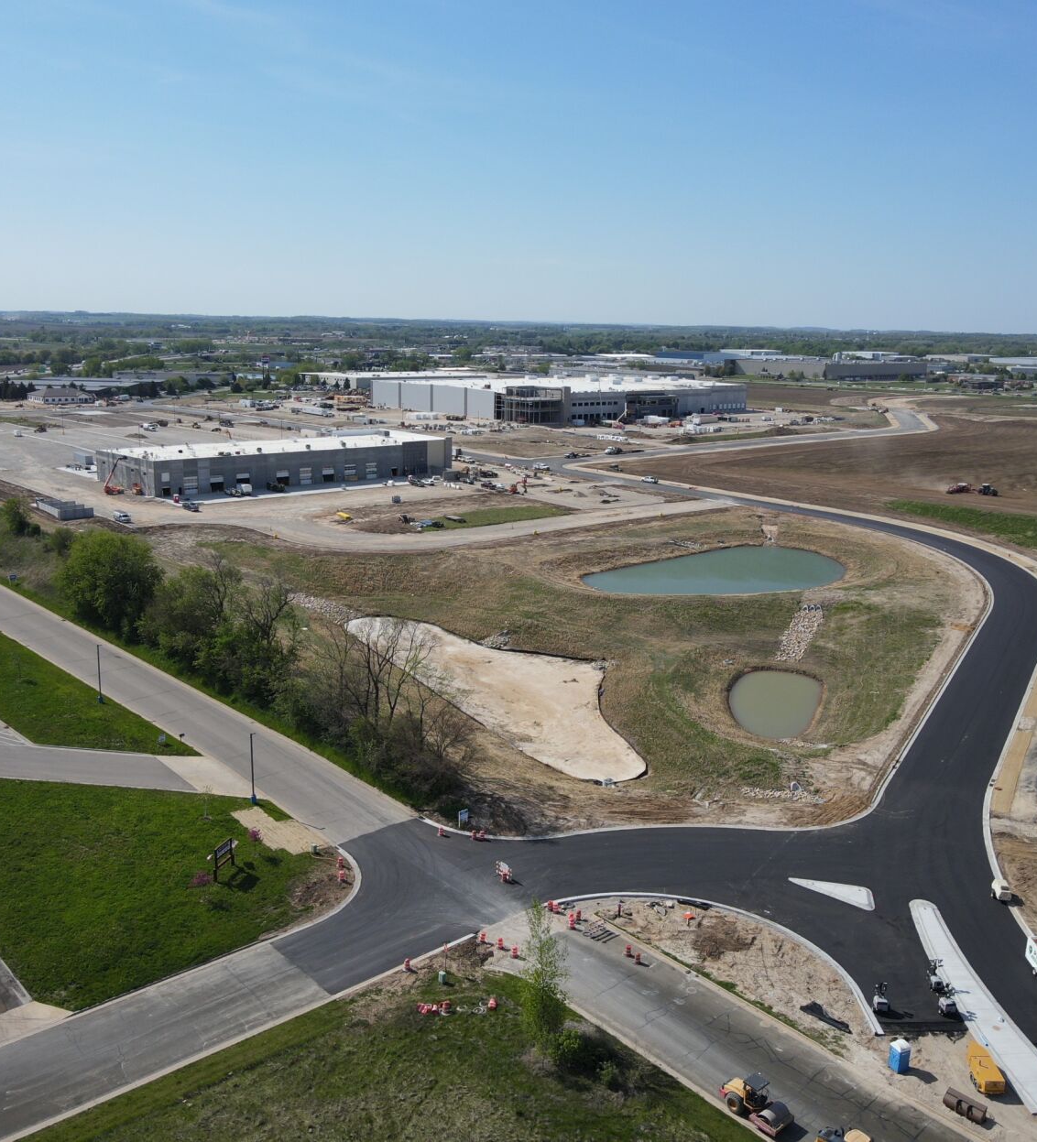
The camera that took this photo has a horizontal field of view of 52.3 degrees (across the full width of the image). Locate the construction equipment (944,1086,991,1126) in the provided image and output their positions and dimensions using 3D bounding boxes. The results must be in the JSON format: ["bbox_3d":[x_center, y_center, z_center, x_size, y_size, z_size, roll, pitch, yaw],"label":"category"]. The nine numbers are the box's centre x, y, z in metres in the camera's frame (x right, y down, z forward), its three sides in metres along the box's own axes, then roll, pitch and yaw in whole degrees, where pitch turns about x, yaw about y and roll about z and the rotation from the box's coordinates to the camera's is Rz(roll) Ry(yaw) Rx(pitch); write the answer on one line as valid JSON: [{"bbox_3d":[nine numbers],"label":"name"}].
[{"bbox_3d":[34.095,40.682,80.201,1.300,1.350,2.900,-10,17,-40],"label":"construction equipment"}]

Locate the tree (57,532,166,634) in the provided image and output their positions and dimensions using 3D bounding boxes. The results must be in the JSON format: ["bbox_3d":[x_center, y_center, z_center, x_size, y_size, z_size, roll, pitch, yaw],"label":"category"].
[{"bbox_3d":[-76.643,2.062,197.699,18.000,16.800,17.500,1,13,0],"label":"tree"}]

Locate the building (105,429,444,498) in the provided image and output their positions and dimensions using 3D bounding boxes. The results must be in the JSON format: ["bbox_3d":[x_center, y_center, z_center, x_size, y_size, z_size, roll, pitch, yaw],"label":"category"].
[{"bbox_3d":[-87.498,-41.045,389.634,117.560,11.460,45.440,-11,18,-41],"label":"building"}]

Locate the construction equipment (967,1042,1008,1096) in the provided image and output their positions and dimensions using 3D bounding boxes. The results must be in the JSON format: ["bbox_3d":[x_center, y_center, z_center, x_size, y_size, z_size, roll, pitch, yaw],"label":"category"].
[{"bbox_3d":[36.817,39.702,83.758,1.650,1.700,4.500,1,13,1],"label":"construction equipment"}]

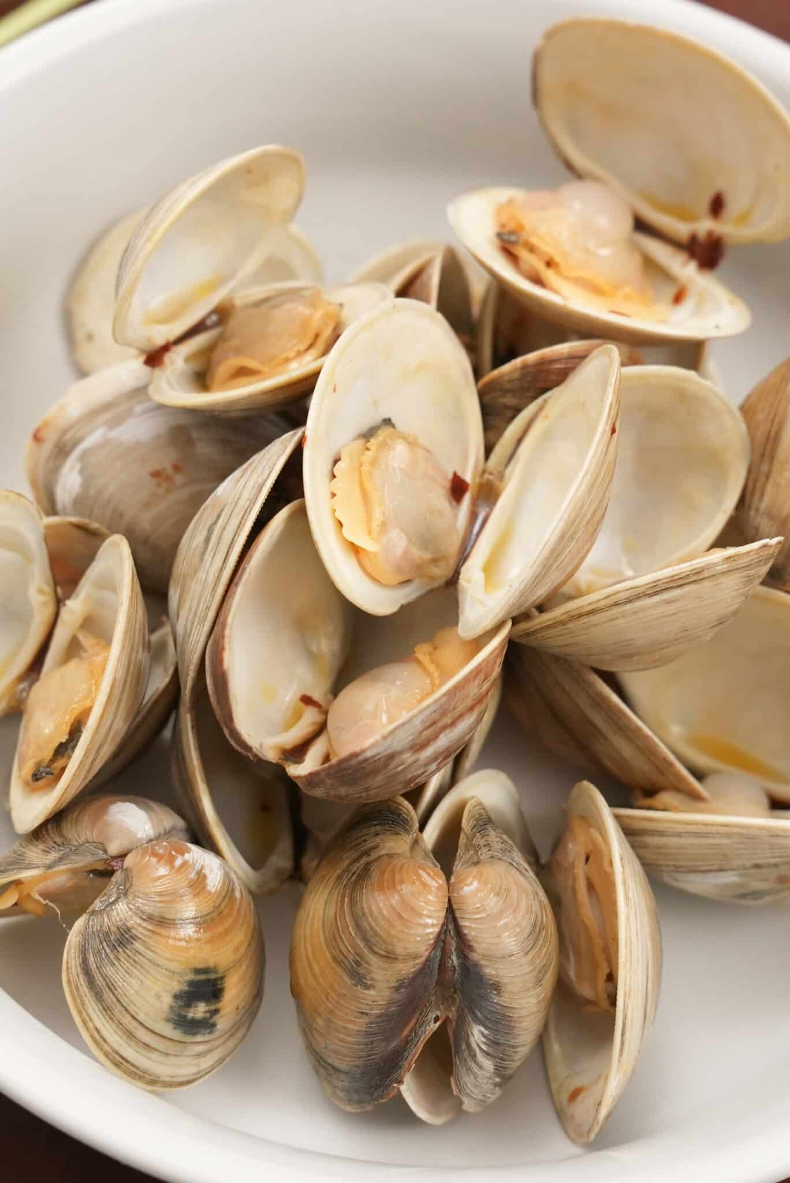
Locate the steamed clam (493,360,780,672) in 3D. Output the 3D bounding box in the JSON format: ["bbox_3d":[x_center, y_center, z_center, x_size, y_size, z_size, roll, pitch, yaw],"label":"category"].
[{"bbox_3d":[0.045,-0.013,0.427,0.052,0.042,0.050,-15,75,-6],"label":"steamed clam"}]

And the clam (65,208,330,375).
[{"bbox_3d":[-0.040,-0.061,0.468,0.055,0.034,0.038,-3,64,-3],"label":"clam"}]

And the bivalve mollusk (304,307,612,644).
[{"bbox_3d":[0.013,-0.022,0.424,0.056,0.044,0.057,13,74,2],"label":"bivalve mollusk"}]

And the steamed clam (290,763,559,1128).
[{"bbox_3d":[0.005,0.063,0.411,0.049,0.042,0.057,0,72,-2],"label":"steamed clam"}]

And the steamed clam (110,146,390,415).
[{"bbox_3d":[-0.028,-0.060,0.450,0.051,0.042,0.042,-19,66,-11],"label":"steamed clam"}]

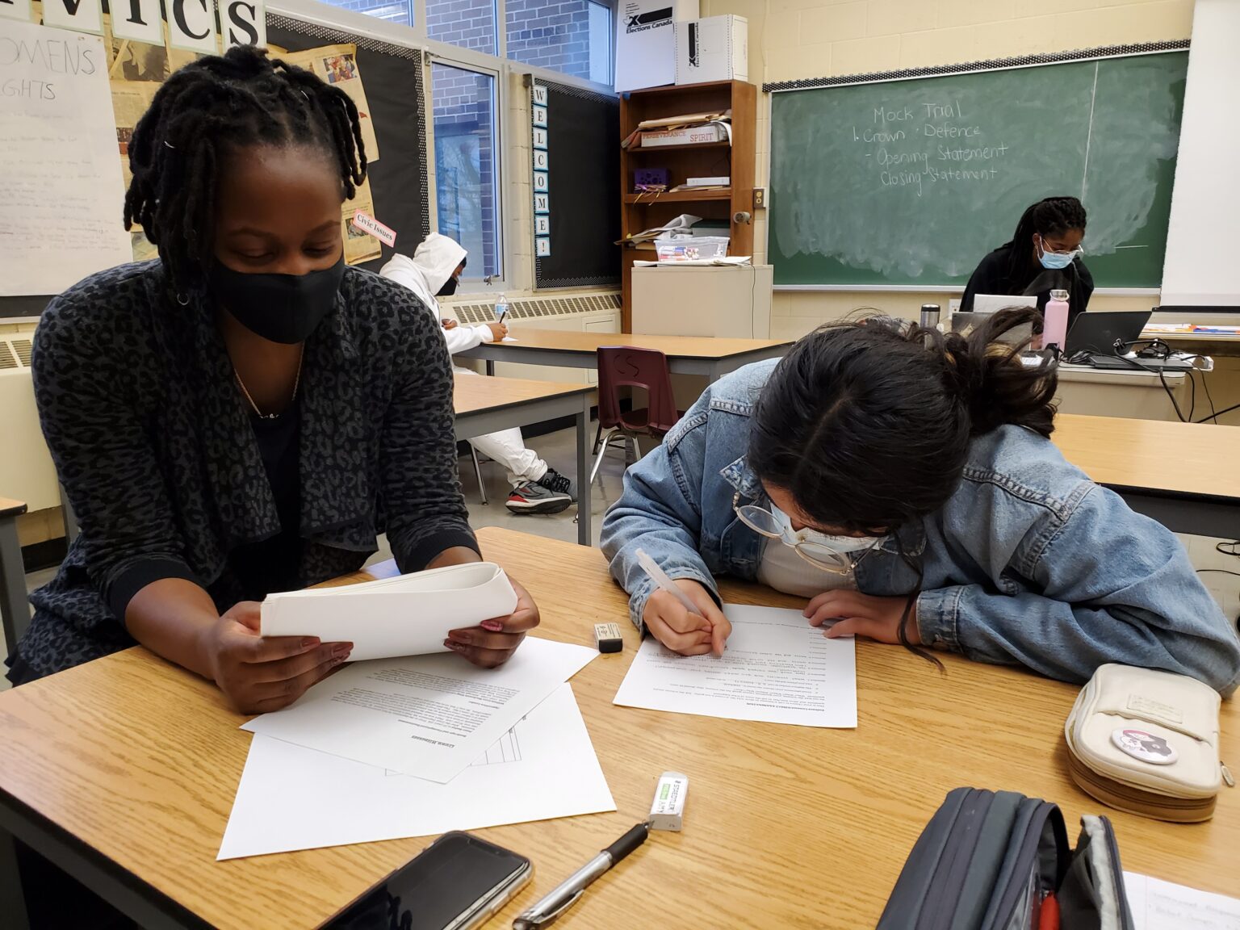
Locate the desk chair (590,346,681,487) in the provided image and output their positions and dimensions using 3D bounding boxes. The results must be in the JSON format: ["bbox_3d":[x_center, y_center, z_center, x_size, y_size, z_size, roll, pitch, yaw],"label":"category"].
[{"bbox_3d":[0.154,-0.125,3.977,0.470,0.765,0.510,11,17,41],"label":"desk chair"}]

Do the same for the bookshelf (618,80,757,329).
[{"bbox_3d":[0.426,-1.303,6.056,0.780,2.140,0.345,8,15,31],"label":"bookshelf"}]

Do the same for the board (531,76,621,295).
[{"bbox_3d":[-0.237,-1.748,5.941,0.030,1.235,1.020,8,15,31],"label":"board"}]

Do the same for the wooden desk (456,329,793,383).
[{"bbox_3d":[-0.162,-0.247,4.585,1.830,0.735,0.765,8,15,31],"label":"wooden desk"}]

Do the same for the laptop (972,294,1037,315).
[{"bbox_3d":[1.574,-0.593,3.836,0.270,0.200,0.200,8,15,31],"label":"laptop"}]

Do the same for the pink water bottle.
[{"bbox_3d":[1.598,-0.516,3.398,0.076,0.245,0.076,8,15,31],"label":"pink water bottle"}]

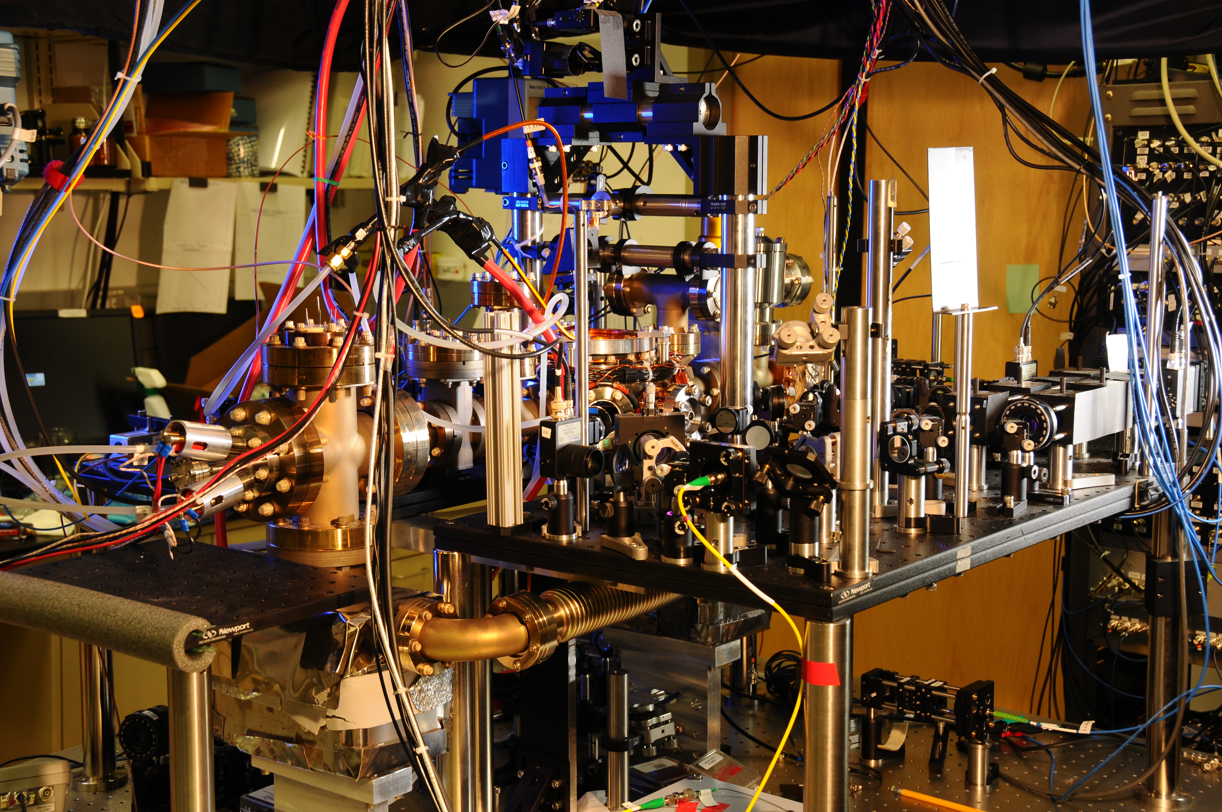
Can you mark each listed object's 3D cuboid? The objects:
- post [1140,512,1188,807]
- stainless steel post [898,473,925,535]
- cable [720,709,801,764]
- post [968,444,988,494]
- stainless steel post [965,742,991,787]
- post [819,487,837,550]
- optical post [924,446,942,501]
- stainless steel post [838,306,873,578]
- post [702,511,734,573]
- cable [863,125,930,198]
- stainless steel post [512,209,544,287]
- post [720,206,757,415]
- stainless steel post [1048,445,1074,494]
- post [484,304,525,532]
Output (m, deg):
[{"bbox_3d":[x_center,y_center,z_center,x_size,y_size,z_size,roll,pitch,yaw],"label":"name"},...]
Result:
[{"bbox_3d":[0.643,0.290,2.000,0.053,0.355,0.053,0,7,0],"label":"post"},{"bbox_3d":[0.283,0.091,1.626,0.029,0.052,0.029,0,8,0],"label":"stainless steel post"},{"bbox_3d":[0.189,0.425,2.274,0.035,0.014,0.220,-3,8,-22],"label":"cable"},{"bbox_3d":[0.389,0.062,1.848,0.028,0.050,0.028,0,8,0],"label":"post"},{"bbox_3d":[0.442,0.431,2.075,0.030,0.052,0.030,0,7,0],"label":"stainless steel post"},{"bbox_3d":[0.194,0.097,1.583,0.028,0.052,0.028,0,8,0],"label":"post"},{"bbox_3d":[0.323,0.071,1.740,0.024,0.061,0.024,0,8,0],"label":"optical post"},{"bbox_3d":[0.205,0.031,1.437,0.030,0.224,0.030,0,8,0],"label":"stainless steel post"},{"bbox_3d":[0.095,0.118,1.512,0.030,0.052,0.030,0,7,0],"label":"post"},{"bbox_3d":[0.339,-0.289,2.050,0.078,0.092,0.030,0,8,0],"label":"cable"},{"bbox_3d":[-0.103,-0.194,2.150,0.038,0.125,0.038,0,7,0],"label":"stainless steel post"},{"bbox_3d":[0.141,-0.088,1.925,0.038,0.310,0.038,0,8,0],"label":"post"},{"bbox_3d":[0.494,0.068,1.895,0.028,0.053,0.028,0,7,0],"label":"stainless steel post"},{"bbox_3d":[-0.102,0.011,1.655,0.026,0.206,0.026,6,10,39],"label":"post"}]

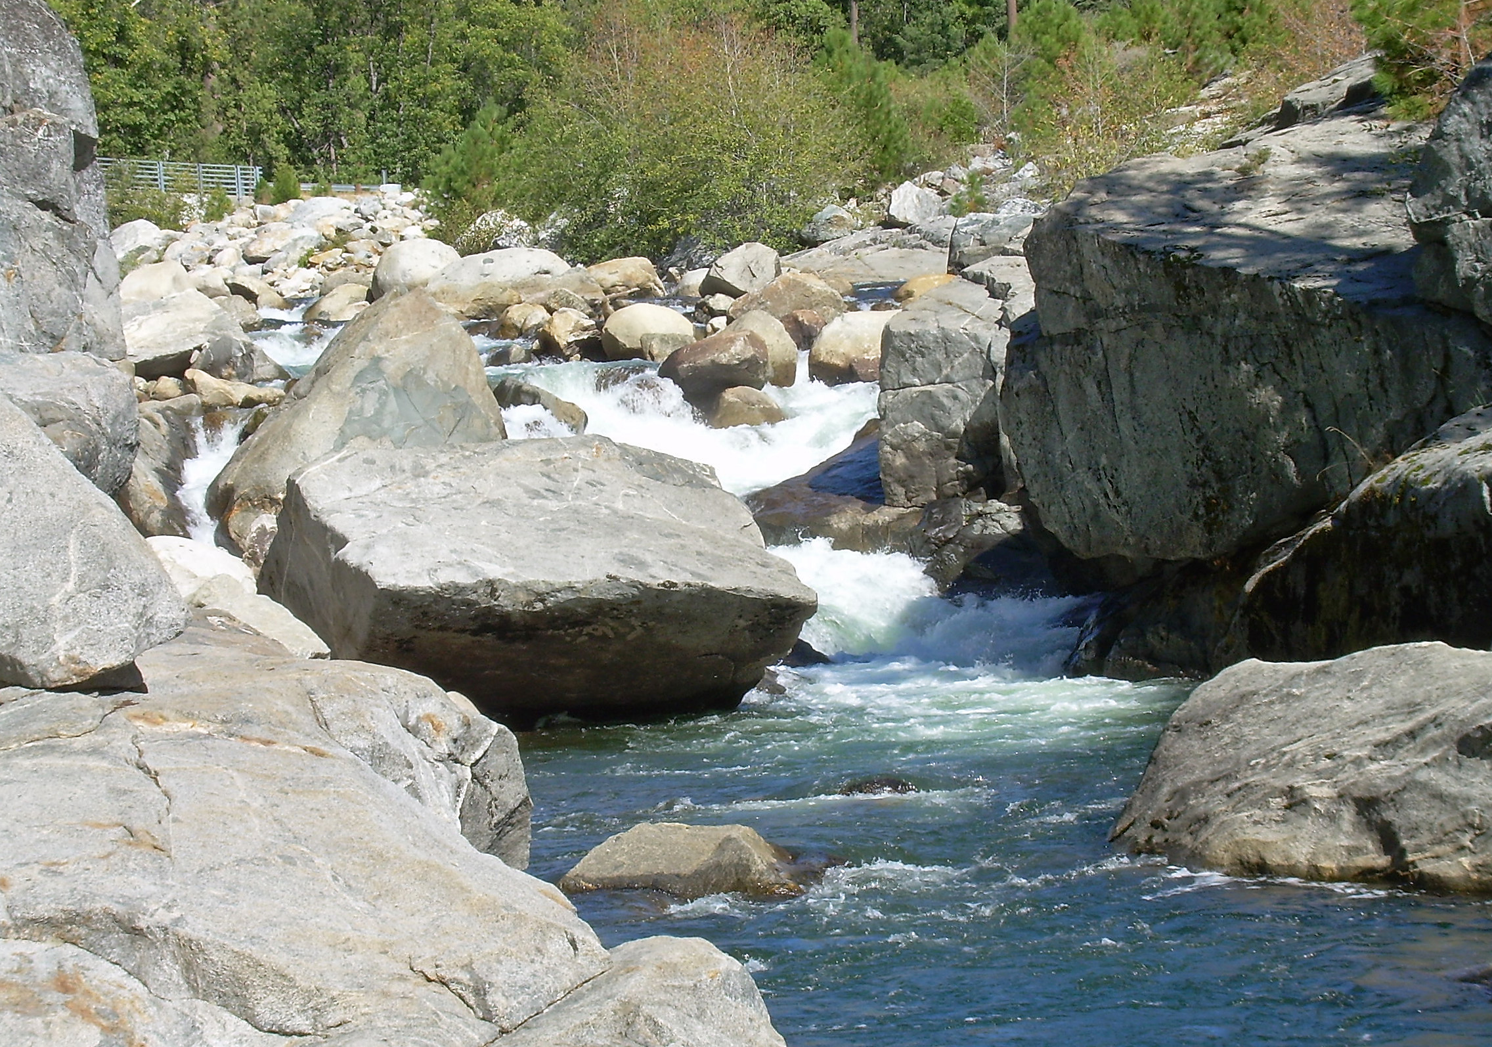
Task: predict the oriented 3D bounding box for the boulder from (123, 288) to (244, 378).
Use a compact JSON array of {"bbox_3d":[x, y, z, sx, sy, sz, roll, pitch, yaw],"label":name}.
[{"bbox_3d":[-9.348,-3.126,78.000,2.190,1.420,1.800,-1,5,-7],"label":"boulder"}]

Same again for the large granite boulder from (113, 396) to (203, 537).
[{"bbox_3d":[-7.751,-0.732,62.000,1.310,1.820,1.600,-1,5,-7],"label":"large granite boulder"}]

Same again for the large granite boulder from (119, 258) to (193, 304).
[{"bbox_3d":[-10.736,-4.400,86.000,1.259,0.814,1.200,0,5,0],"label":"large granite boulder"}]

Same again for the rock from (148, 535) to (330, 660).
[{"bbox_3d":[-3.012,0.465,28.000,1.150,0.750,1.050,0,3,0],"label":"rock"}]

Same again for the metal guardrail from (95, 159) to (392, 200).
[{"bbox_3d":[-17.320,-11.956,165.000,10.260,1.350,1.000,-2,5,-20],"label":"metal guardrail"}]

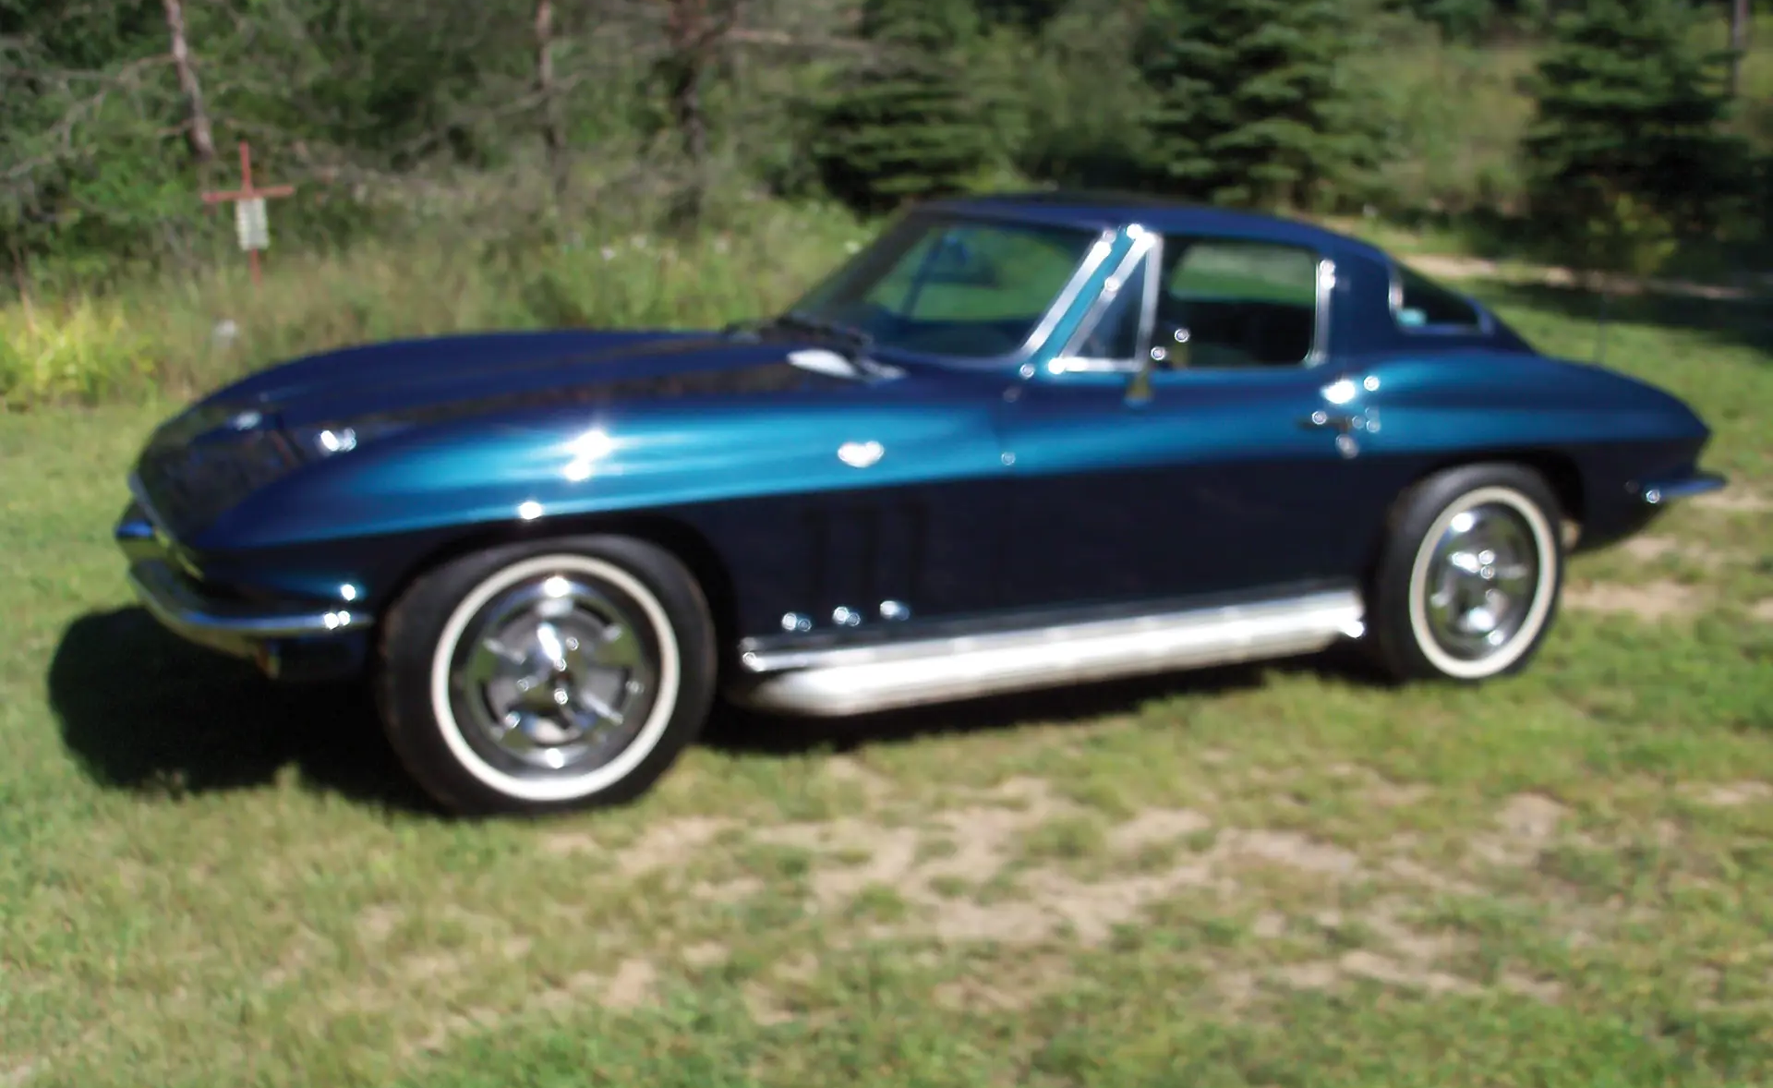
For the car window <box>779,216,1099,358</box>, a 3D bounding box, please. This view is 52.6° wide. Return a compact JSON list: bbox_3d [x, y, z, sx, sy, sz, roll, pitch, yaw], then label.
[{"bbox_3d":[0.071,-0.690,4.712,0.600,0.140,1.340,-41,26,-13],"label":"car window"}]

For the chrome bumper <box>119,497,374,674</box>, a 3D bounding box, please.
[{"bbox_3d":[-1.525,0.008,4.043,0.380,0.160,1.720,-4,13,-27],"label":"chrome bumper"}]

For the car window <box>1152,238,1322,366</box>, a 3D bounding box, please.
[{"bbox_3d":[0.876,-0.591,4.428,0.510,0.330,0.050,-4,-11,-27],"label":"car window"}]

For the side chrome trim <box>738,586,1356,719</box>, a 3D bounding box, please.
[{"bbox_3d":[0.431,0.233,4.166,1.700,0.190,0.130,-4,13,-27],"label":"side chrome trim"}]

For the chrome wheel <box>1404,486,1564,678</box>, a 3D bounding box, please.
[{"bbox_3d":[1.542,0.091,4.778,0.460,0.460,0.130,-4,13,-27],"label":"chrome wheel"}]

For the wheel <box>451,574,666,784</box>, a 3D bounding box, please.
[{"bbox_3d":[-0.687,0.259,3.673,0.430,0.430,0.130,-3,13,-22],"label":"wheel"}]

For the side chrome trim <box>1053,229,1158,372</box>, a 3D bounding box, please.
[{"bbox_3d":[0.531,-0.581,4.257,0.390,0.350,0.060,-4,-11,-27],"label":"side chrome trim"}]

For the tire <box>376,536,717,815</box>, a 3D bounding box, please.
[{"bbox_3d":[-0.697,0.253,3.699,0.670,0.670,0.200,-3,13,-22],"label":"tire"}]

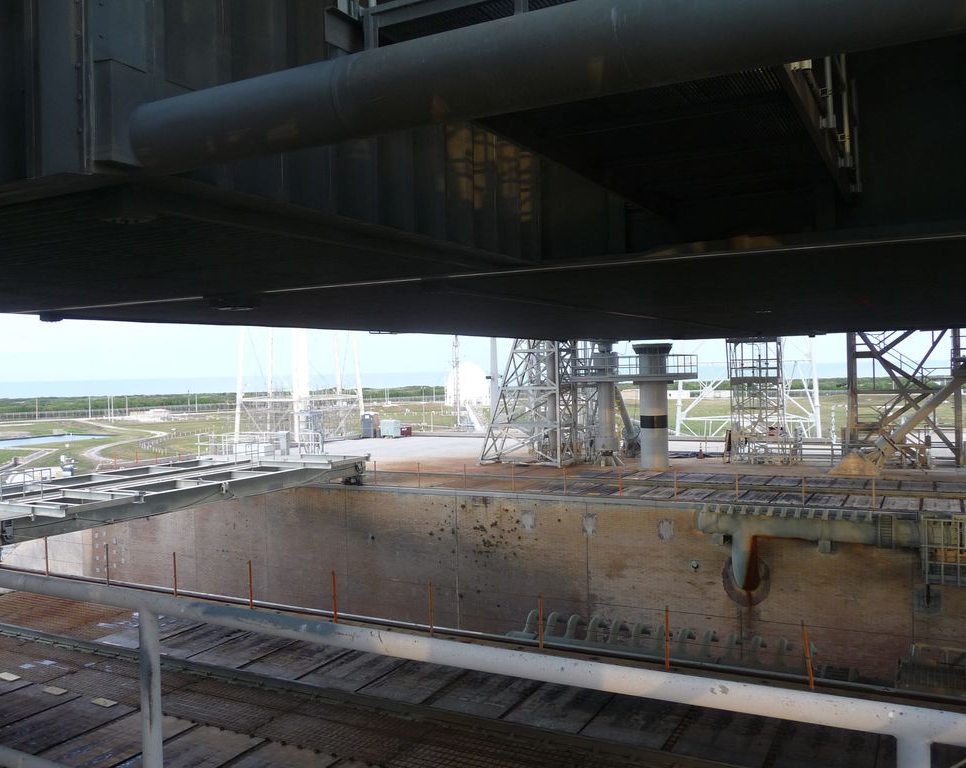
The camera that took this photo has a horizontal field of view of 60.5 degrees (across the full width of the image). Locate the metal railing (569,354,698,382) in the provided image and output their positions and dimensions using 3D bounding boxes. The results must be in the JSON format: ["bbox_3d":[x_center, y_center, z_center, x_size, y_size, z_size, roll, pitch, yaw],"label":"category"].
[{"bbox_3d":[8.160,-0.810,44.457,5.930,1.380,3.500,-1,1,27],"label":"metal railing"}]

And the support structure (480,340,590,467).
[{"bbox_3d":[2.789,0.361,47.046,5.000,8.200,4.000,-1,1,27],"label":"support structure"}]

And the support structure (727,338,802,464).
[{"bbox_3d":[14.997,0.766,44.683,3.300,6.900,2.800,-1,1,27],"label":"support structure"}]

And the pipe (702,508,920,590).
[{"bbox_3d":[11.603,6.131,29.935,7.550,3.050,1.150,-1,1,27],"label":"pipe"}]

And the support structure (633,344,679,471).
[{"bbox_3d":[9.072,1.122,43.715,2.100,6.500,2.100,-1,1,27],"label":"support structure"}]

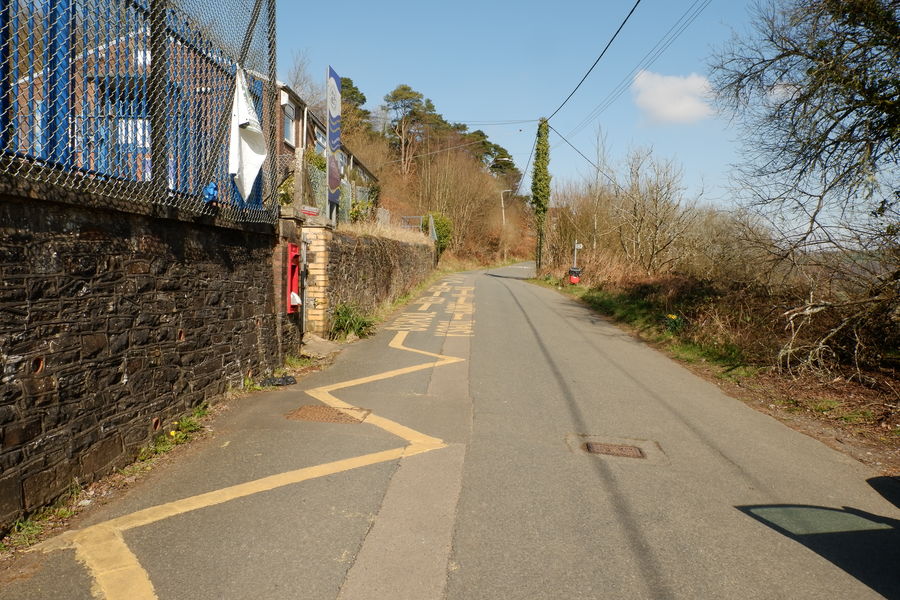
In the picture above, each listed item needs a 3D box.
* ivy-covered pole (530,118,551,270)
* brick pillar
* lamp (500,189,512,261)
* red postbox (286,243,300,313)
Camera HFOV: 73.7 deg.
[{"bbox_3d":[4.850,-5.500,32.000,1.000,8.200,1.000,1,3,-3],"label":"ivy-covered pole"},{"bbox_3d":[-1.940,-0.275,8.750,0.340,1.620,0.380,1,3,3],"label":"brick pillar"},{"bbox_3d":[4.600,-6.170,49.000,1.050,5.900,0.300,3,3,30],"label":"lamp"},{"bbox_3d":[-1.890,-0.257,7.130,0.170,0.820,0.340,1,3,3],"label":"red postbox"}]

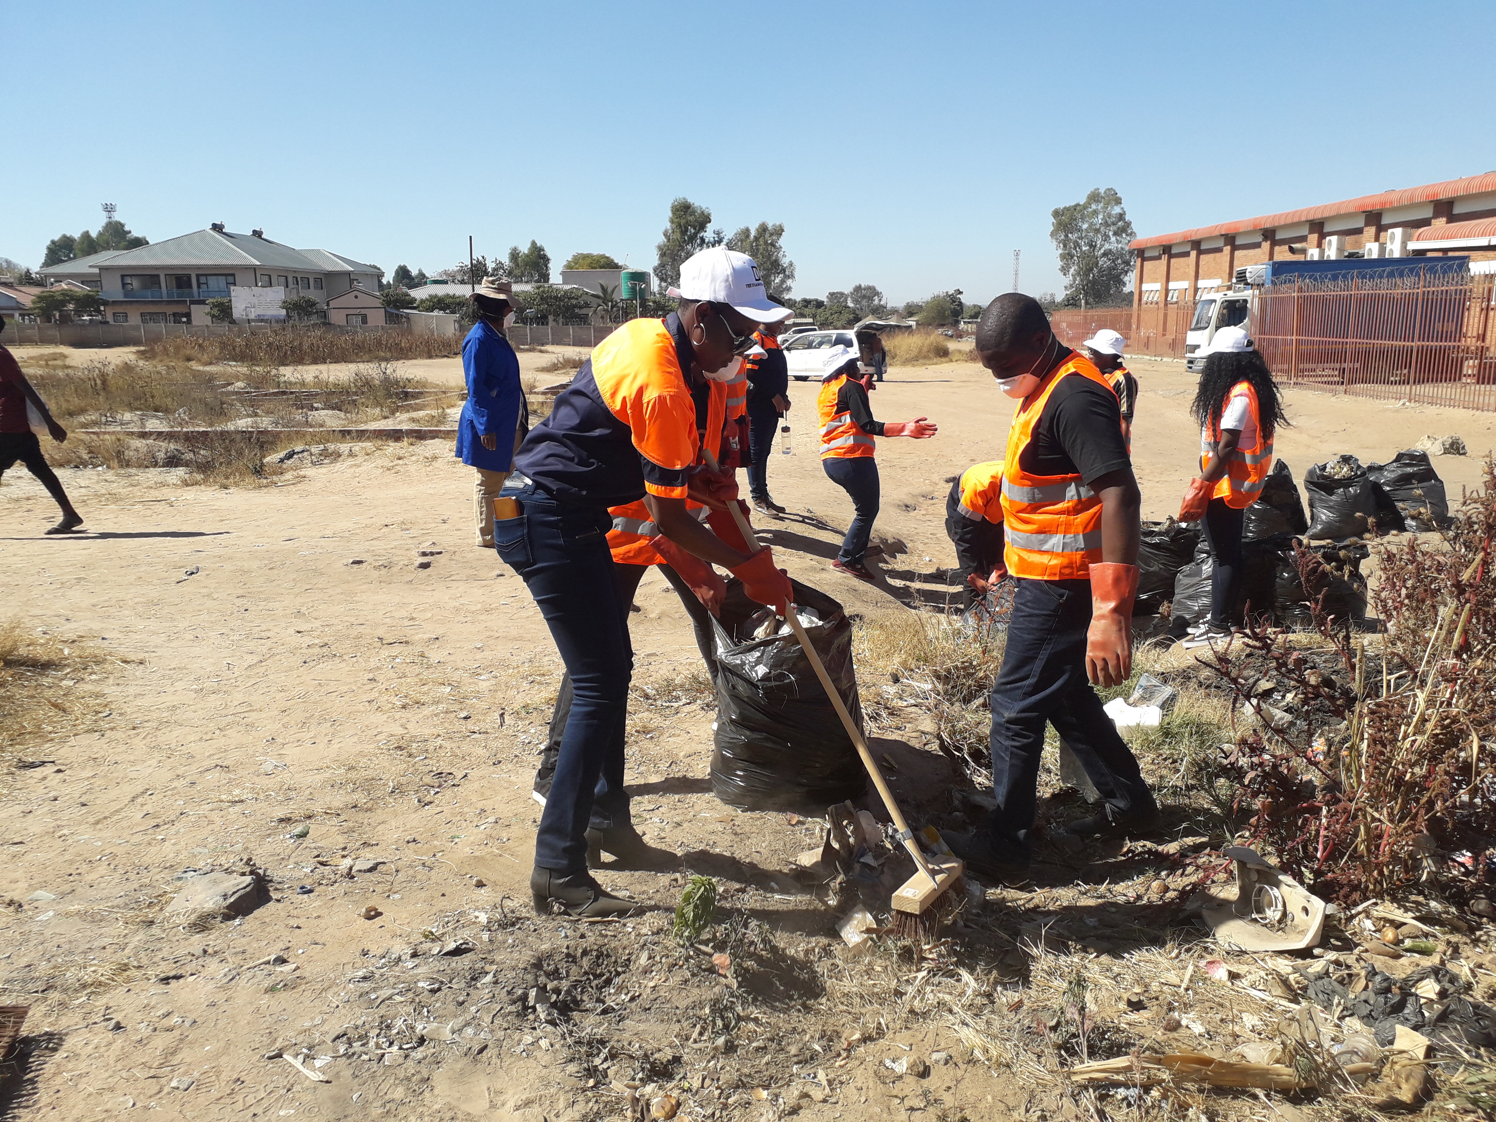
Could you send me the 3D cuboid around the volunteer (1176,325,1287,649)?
[{"bbox_3d":[2.432,-0.343,5.872,0.560,1.640,0.500,3,13,17],"label":"volunteer"}]

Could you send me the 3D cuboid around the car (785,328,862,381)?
[{"bbox_3d":[2.307,-6.859,39.368,4.650,1.780,1.830,7,14,33],"label":"car"}]

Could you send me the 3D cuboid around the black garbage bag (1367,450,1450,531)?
[{"bbox_3d":[5.142,-0.546,9.078,0.620,0.630,0.520,6,13,28],"label":"black garbage bag"}]

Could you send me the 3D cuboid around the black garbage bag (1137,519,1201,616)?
[{"bbox_3d":[2.418,0.014,6.887,0.560,0.550,0.550,3,13,17],"label":"black garbage bag"}]

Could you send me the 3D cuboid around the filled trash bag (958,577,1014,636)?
[{"bbox_3d":[1.329,0.256,6.458,0.400,0.360,0.380,-1,12,0],"label":"filled trash bag"}]

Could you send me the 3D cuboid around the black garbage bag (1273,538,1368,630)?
[{"bbox_3d":[3.380,0.097,6.880,0.540,0.500,0.480,5,13,25],"label":"black garbage bag"}]

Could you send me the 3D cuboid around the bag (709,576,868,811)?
[{"bbox_3d":[0.123,0.405,3.777,0.500,0.640,0.500,0,12,0],"label":"bag"}]

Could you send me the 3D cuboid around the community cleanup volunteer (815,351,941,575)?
[{"bbox_3d":[0.858,-0.654,7.891,0.830,1.570,0.500,1,12,6],"label":"community cleanup volunteer"}]

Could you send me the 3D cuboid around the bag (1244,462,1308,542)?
[{"bbox_3d":[3.931,-0.460,8.751,0.560,0.600,0.520,5,13,23],"label":"bag"}]

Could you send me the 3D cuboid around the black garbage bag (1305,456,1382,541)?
[{"bbox_3d":[4.450,-0.469,8.720,0.540,0.600,0.500,5,13,26],"label":"black garbage bag"}]

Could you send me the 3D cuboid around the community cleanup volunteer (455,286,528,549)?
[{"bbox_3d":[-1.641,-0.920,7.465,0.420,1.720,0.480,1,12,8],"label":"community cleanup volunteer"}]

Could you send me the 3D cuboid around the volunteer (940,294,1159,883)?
[{"bbox_3d":[0.860,0.110,3.336,0.600,1.700,0.530,-2,12,-6],"label":"volunteer"}]

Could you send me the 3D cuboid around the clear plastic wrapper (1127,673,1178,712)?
[{"bbox_3d":[1.716,0.545,4.960,0.210,0.140,0.150,4,12,20],"label":"clear plastic wrapper"}]

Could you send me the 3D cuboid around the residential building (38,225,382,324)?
[{"bbox_3d":[-51.868,-25.361,106.952,26.000,9.300,22.000,-1,12,0],"label":"residential building"}]

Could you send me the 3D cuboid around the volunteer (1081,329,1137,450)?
[{"bbox_3d":[2.573,-0.815,8.326,0.480,1.650,0.500,3,12,16],"label":"volunteer"}]

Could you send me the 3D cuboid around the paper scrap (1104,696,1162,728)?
[{"bbox_3d":[1.502,0.603,4.579,0.250,0.080,0.190,0,12,3],"label":"paper scrap"}]

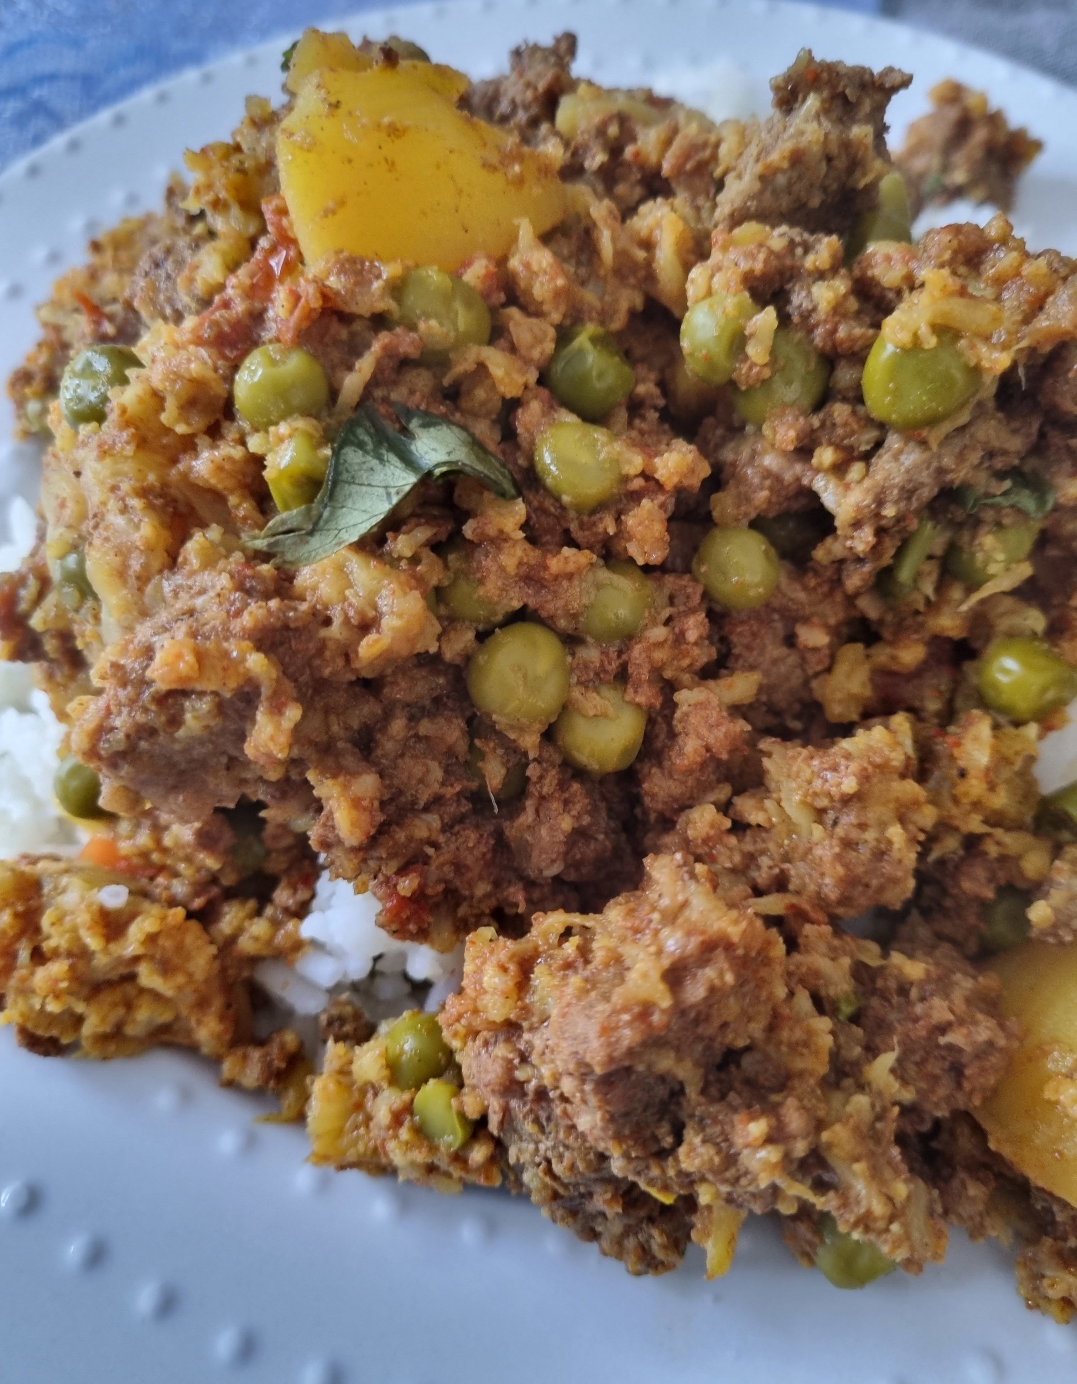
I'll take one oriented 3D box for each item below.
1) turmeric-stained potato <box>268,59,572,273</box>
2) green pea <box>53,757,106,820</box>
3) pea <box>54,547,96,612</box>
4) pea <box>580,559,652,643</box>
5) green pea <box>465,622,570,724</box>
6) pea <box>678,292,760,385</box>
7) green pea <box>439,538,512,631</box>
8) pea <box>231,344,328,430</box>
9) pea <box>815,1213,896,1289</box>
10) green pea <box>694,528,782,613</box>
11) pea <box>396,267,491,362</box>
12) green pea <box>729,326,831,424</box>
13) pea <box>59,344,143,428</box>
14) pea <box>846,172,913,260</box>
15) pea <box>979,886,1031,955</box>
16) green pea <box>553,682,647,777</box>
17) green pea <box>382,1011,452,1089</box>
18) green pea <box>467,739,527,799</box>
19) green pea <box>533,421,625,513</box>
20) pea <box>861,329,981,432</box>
[{"bbox_3d":[-0.012,-0.056,0.117,0.029,0.018,0.017,-3,62,0],"label":"turmeric-stained potato"},{"bbox_3d":[-0.053,0.011,0.126,0.008,0.008,0.008,-1,61,0],"label":"green pea"},{"bbox_3d":[-0.054,-0.013,0.127,0.008,0.008,0.008,-1,61,0],"label":"pea"},{"bbox_3d":[0.008,-0.009,0.107,0.008,0.008,0.008,-1,61,0],"label":"pea"},{"bbox_3d":[-0.002,-0.002,0.102,0.010,0.010,0.010,-1,61,0],"label":"green pea"},{"bbox_3d":[0.017,-0.034,0.102,0.009,0.008,0.009,-3,62,0],"label":"pea"},{"bbox_3d":[-0.006,-0.011,0.106,0.009,0.009,0.009,-3,62,0],"label":"green pea"},{"bbox_3d":[-0.025,-0.029,0.103,0.009,0.009,0.009,-3,62,0],"label":"pea"},{"bbox_3d":[0.035,0.061,0.119,0.009,0.009,0.009,-3,62,0],"label":"pea"},{"bbox_3d":[0.020,-0.013,0.111,0.009,0.009,0.009,-3,62,0],"label":"green pea"},{"bbox_3d":[-0.009,-0.036,0.103,0.009,0.009,0.009,-3,62,0],"label":"pea"},{"bbox_3d":[0.023,-0.031,0.104,0.009,0.009,0.009,-3,62,0],"label":"green pea"},{"bbox_3d":[-0.049,-0.034,0.121,0.010,0.010,0.010,-1,61,0],"label":"pea"},{"bbox_3d":[0.041,-0.058,0.131,0.010,0.010,0.010,-1,61,0],"label":"pea"},{"bbox_3d":[0.050,0.025,0.115,0.008,0.008,0.008,-1,61,0],"label":"pea"},{"bbox_3d":[0.006,0.003,0.103,0.009,0.009,0.009,-1,61,0],"label":"green pea"},{"bbox_3d":[-0.014,0.043,0.128,0.009,0.008,0.009,-3,62,0],"label":"green pea"},{"bbox_3d":[-0.004,0.007,0.109,0.008,0.008,0.008,-1,61,0],"label":"green pea"},{"bbox_3d":[0.004,-0.023,0.111,0.009,0.009,0.009,-1,61,0],"label":"green pea"},{"bbox_3d":[0.038,-0.031,0.108,0.012,0.011,0.011,-1,61,0],"label":"pea"}]

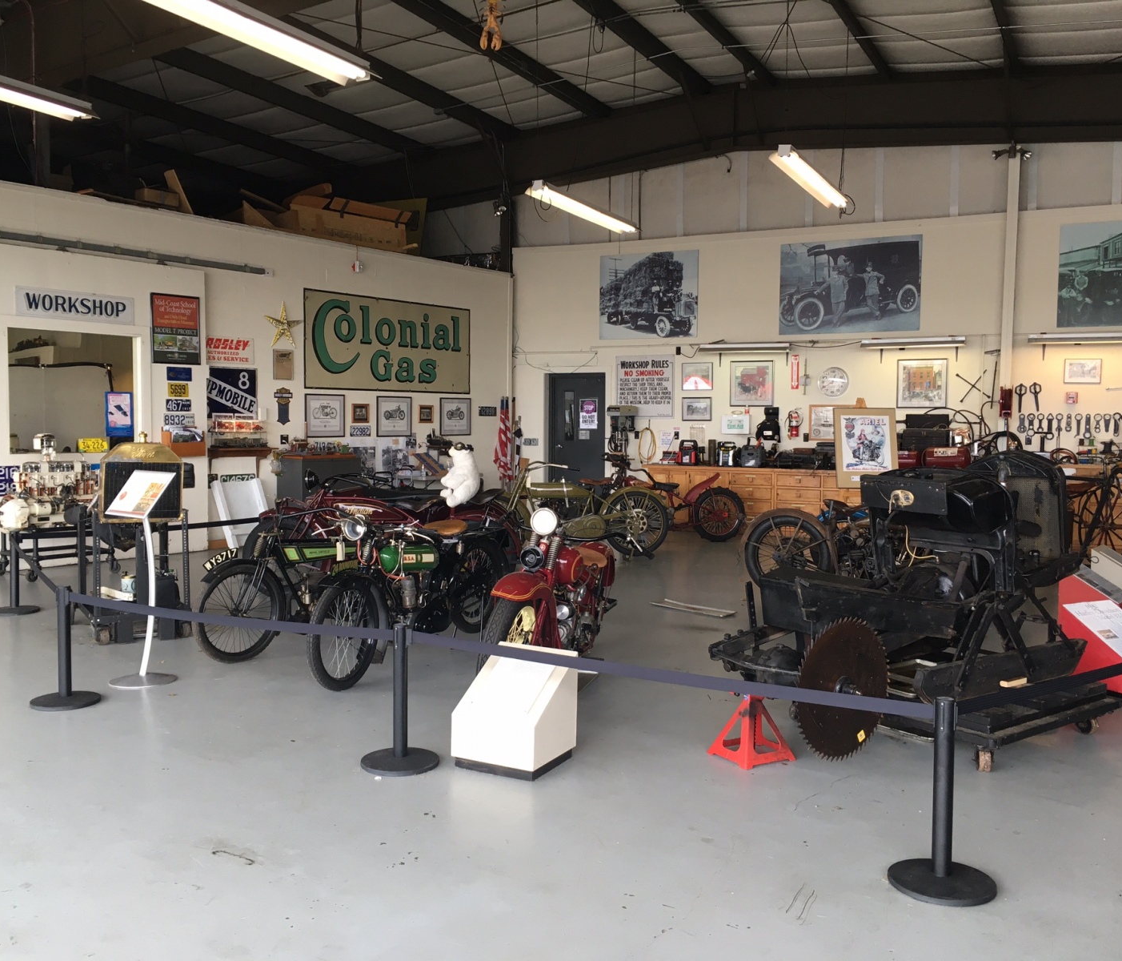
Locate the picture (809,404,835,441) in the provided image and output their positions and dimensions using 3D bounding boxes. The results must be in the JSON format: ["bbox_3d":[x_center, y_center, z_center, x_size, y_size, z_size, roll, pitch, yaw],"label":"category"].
[{"bbox_3d":[3.529,-0.739,13.787,0.663,0.458,0.025,2,4,27],"label":"picture"}]

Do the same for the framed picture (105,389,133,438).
[{"bbox_3d":[-4.599,-0.688,11.178,0.020,0.470,0.315,3,4,37],"label":"framed picture"}]

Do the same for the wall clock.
[{"bbox_3d":[3.506,-1.260,13.757,0.401,0.395,0.050,2,4,27],"label":"wall clock"}]

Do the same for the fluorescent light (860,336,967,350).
[{"bbox_3d":[4.339,-1.675,13.197,1.222,0.115,0.180,2,4,27],"label":"fluorescent light"}]

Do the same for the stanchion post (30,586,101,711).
[{"bbox_3d":[-2.568,0.853,5.552,0.338,0.585,0.338,-1,4,-25],"label":"stanchion post"}]

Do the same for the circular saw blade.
[{"bbox_3d":[1.149,0.844,4.350,0.580,0.580,0.020,-2,4,-37],"label":"circular saw blade"}]

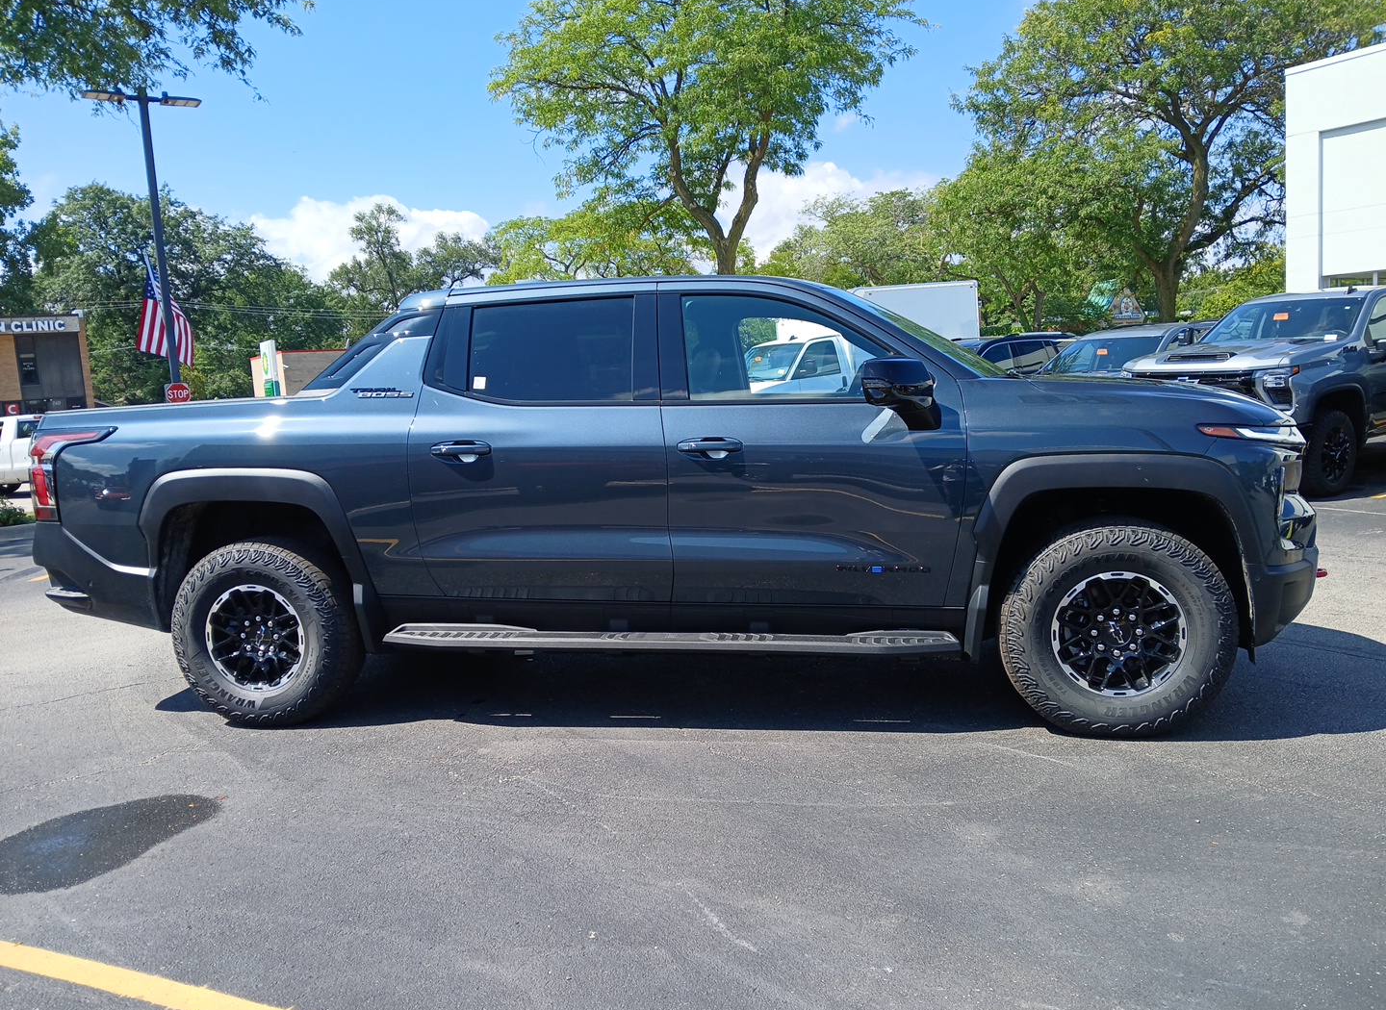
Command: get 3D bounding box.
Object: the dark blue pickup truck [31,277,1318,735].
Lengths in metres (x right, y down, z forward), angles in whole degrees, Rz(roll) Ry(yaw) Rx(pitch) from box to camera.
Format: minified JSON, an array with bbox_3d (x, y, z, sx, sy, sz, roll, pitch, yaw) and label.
[{"bbox_3d":[-0.135,-0.123,5.343,5.920,1.970,2.150,-2,6,11],"label":"dark blue pickup truck"}]

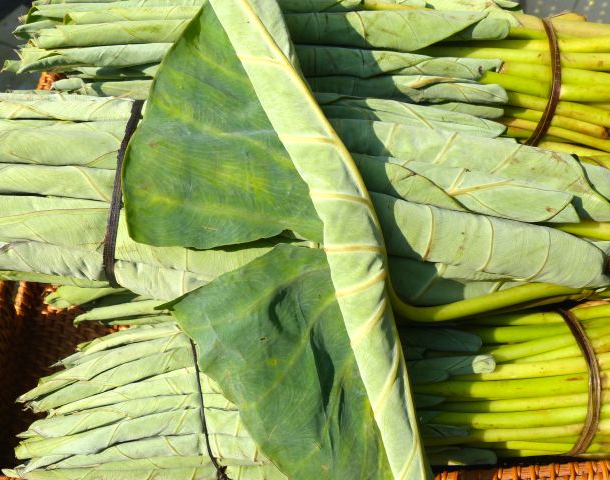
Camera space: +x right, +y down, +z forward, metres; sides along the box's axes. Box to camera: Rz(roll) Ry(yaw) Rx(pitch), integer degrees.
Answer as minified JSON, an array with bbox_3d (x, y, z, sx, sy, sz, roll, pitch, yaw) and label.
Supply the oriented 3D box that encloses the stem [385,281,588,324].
[{"bbox_3d":[0.159,0.054,0.580,0.166,0.029,0.028,-3,58,-2],"label":"stem"}]

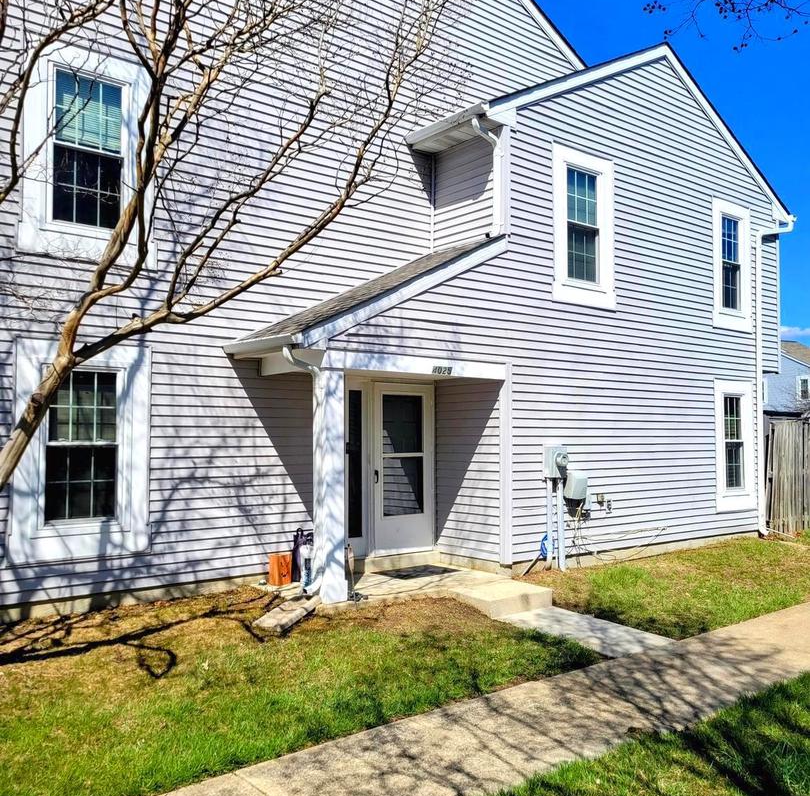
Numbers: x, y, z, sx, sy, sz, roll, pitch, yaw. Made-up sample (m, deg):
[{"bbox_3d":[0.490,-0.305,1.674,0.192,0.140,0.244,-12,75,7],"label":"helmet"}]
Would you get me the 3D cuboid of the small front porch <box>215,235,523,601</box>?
[{"bbox_3d":[-0.272,0.047,8.722,3.070,3.901,1.259,2,-3,-38],"label":"small front porch"}]

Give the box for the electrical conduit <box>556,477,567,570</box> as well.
[{"bbox_3d":[1.860,1.493,9.616,0.068,1.110,0.068,2,-3,-38],"label":"electrical conduit"}]

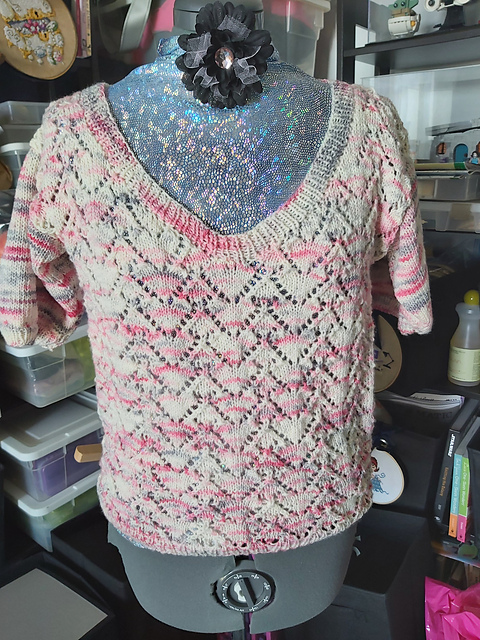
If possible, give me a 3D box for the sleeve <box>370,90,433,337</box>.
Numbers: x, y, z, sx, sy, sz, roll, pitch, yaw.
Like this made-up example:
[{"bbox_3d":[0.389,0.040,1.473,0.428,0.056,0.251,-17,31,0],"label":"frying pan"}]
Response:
[{"bbox_3d":[0.202,-0.132,0.605,0.095,0.275,0.135,-2,17,0],"label":"sleeve"}]

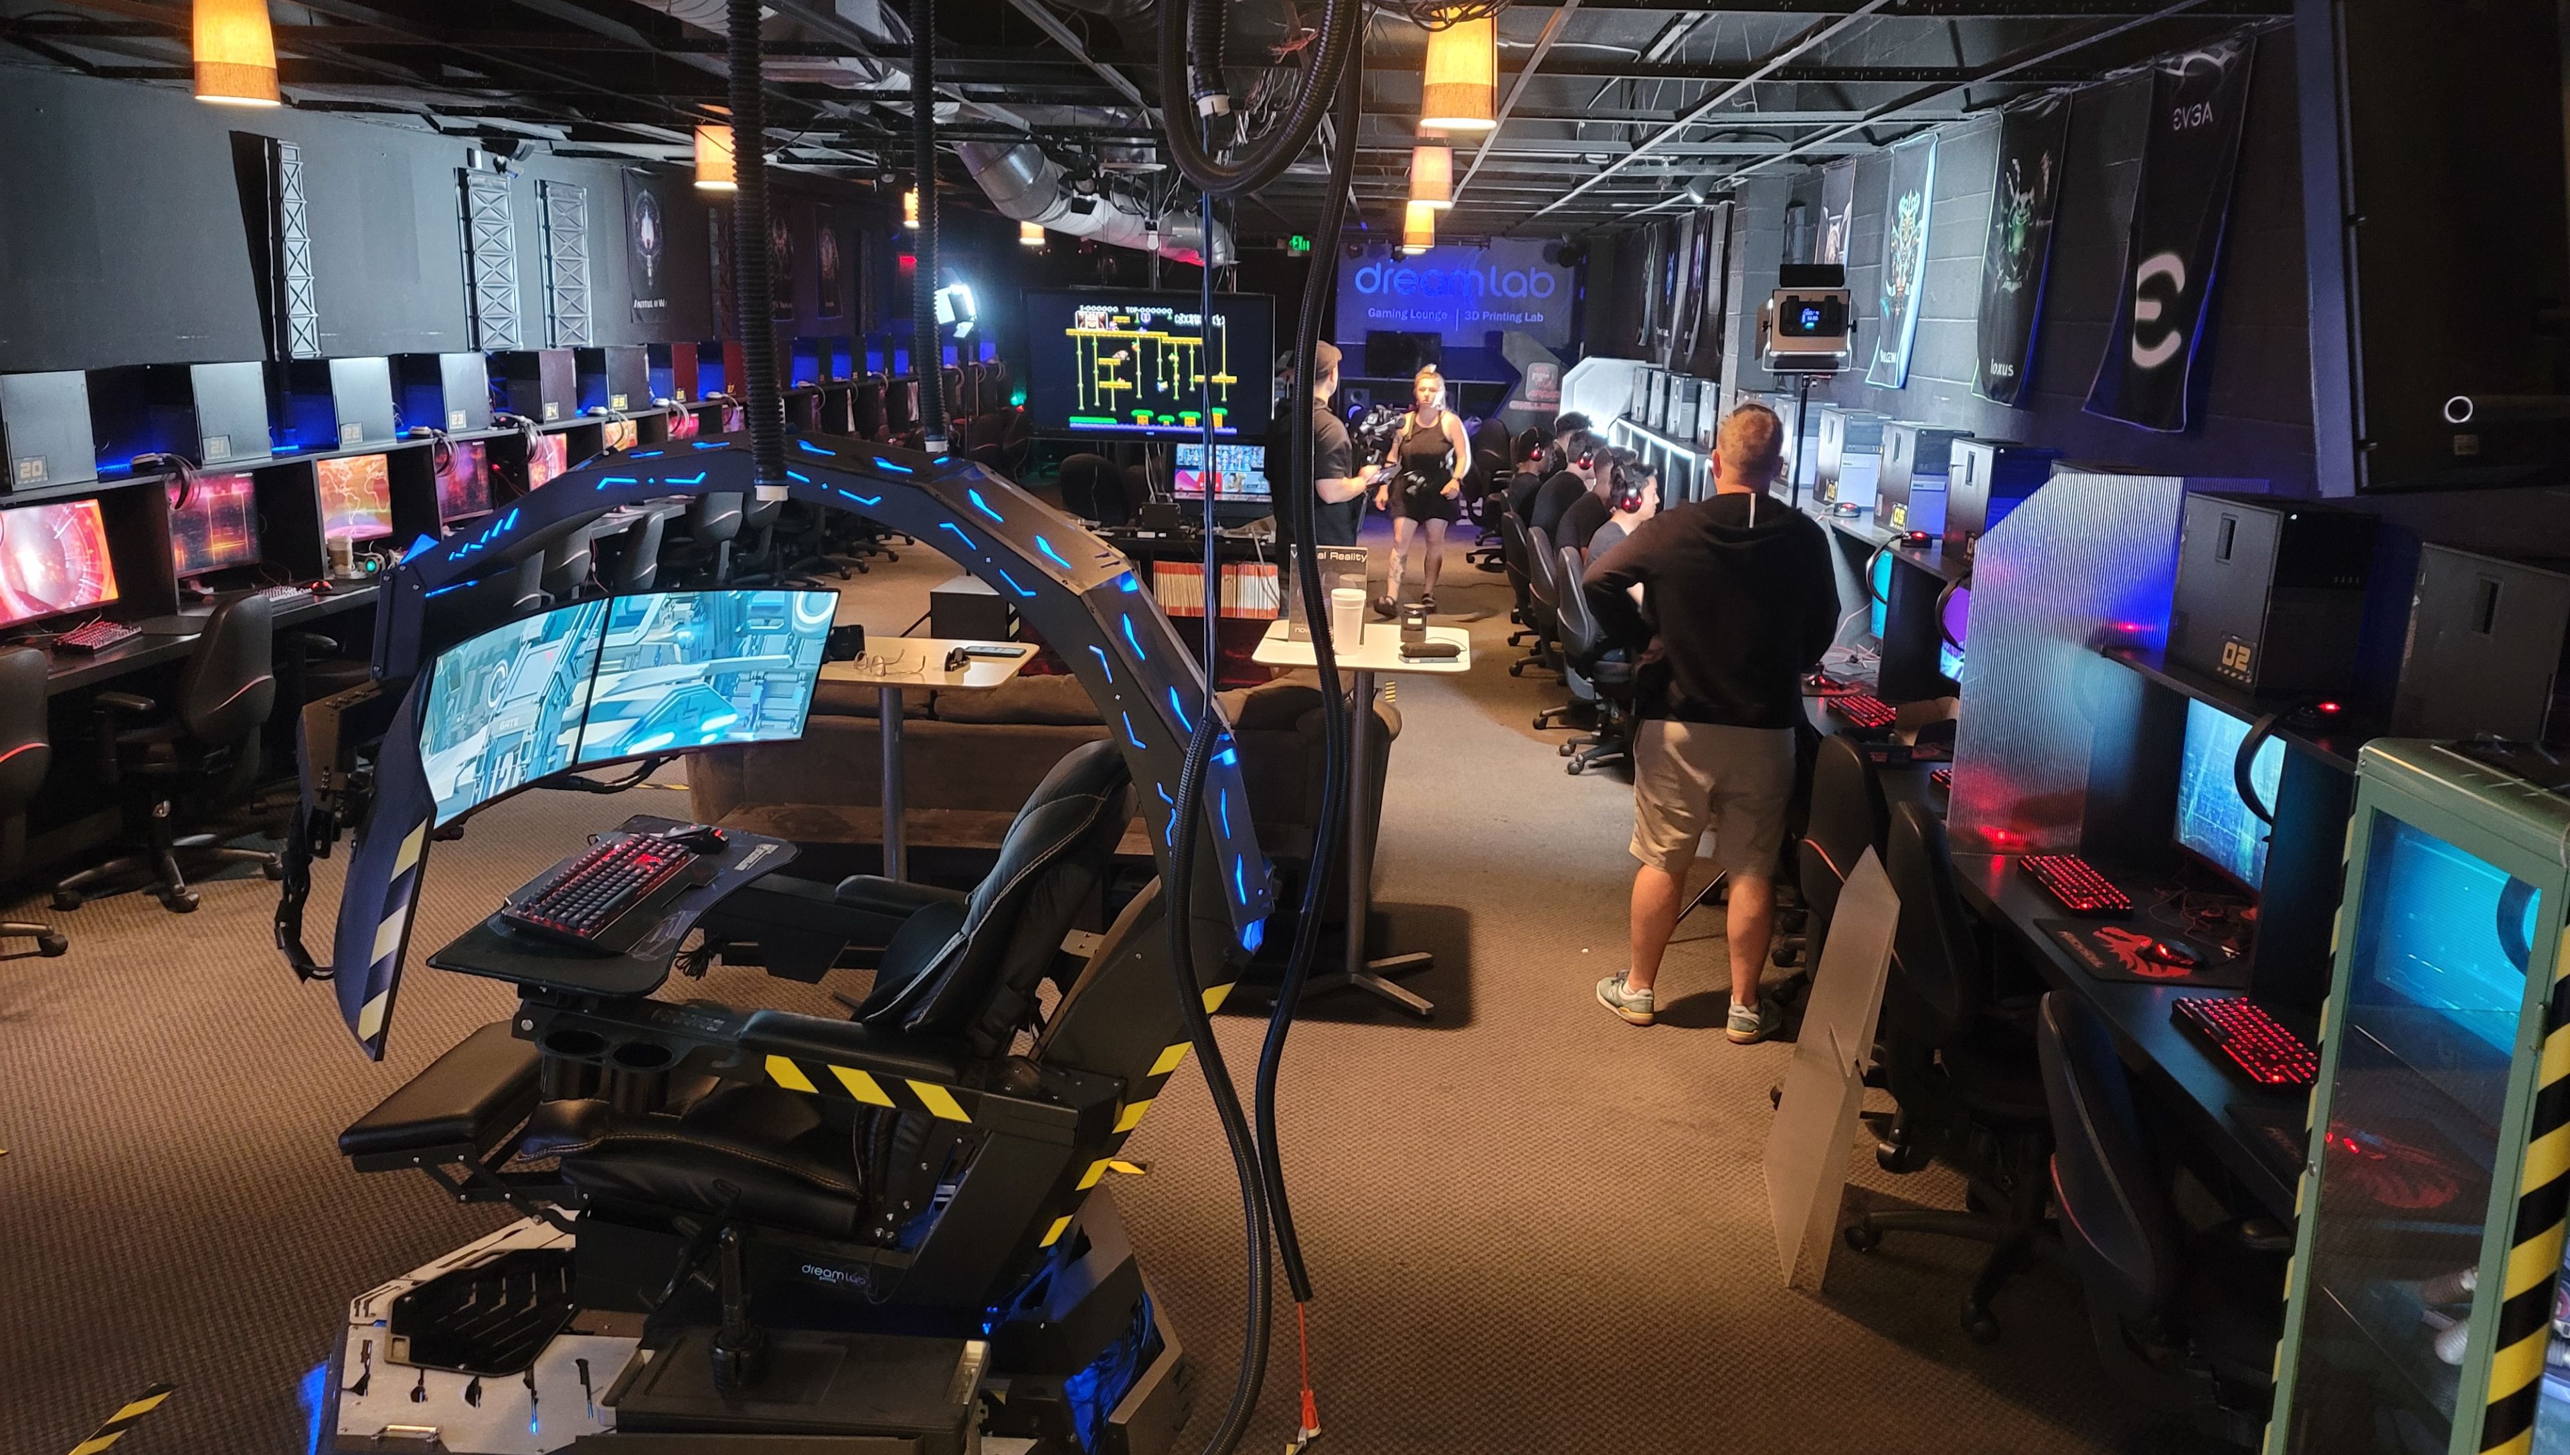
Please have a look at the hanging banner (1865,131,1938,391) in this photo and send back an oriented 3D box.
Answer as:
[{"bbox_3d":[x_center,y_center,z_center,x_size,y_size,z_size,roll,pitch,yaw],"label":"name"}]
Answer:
[{"bbox_3d":[2.295,-1.732,6.997,0.090,0.900,0.610,2,13,3],"label":"hanging banner"}]

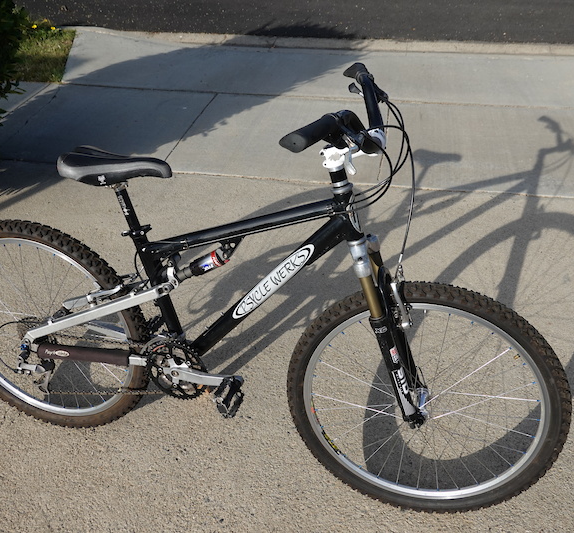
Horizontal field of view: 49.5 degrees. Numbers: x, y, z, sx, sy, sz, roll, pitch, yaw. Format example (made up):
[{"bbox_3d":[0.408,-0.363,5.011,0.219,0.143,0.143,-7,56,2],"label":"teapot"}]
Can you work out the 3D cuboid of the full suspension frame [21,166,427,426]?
[{"bbox_3d":[-0.177,0.019,1.492,1.082,0.611,0.180,9,28,14],"label":"full suspension frame"}]

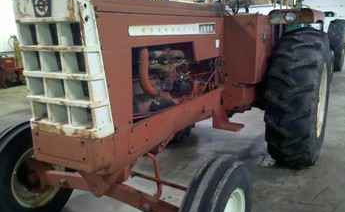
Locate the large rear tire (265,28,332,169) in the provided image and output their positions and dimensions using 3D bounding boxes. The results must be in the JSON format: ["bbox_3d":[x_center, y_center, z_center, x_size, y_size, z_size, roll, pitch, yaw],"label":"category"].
[{"bbox_3d":[1.552,-0.087,3.567,0.465,1.630,1.630,8,17,32],"label":"large rear tire"}]

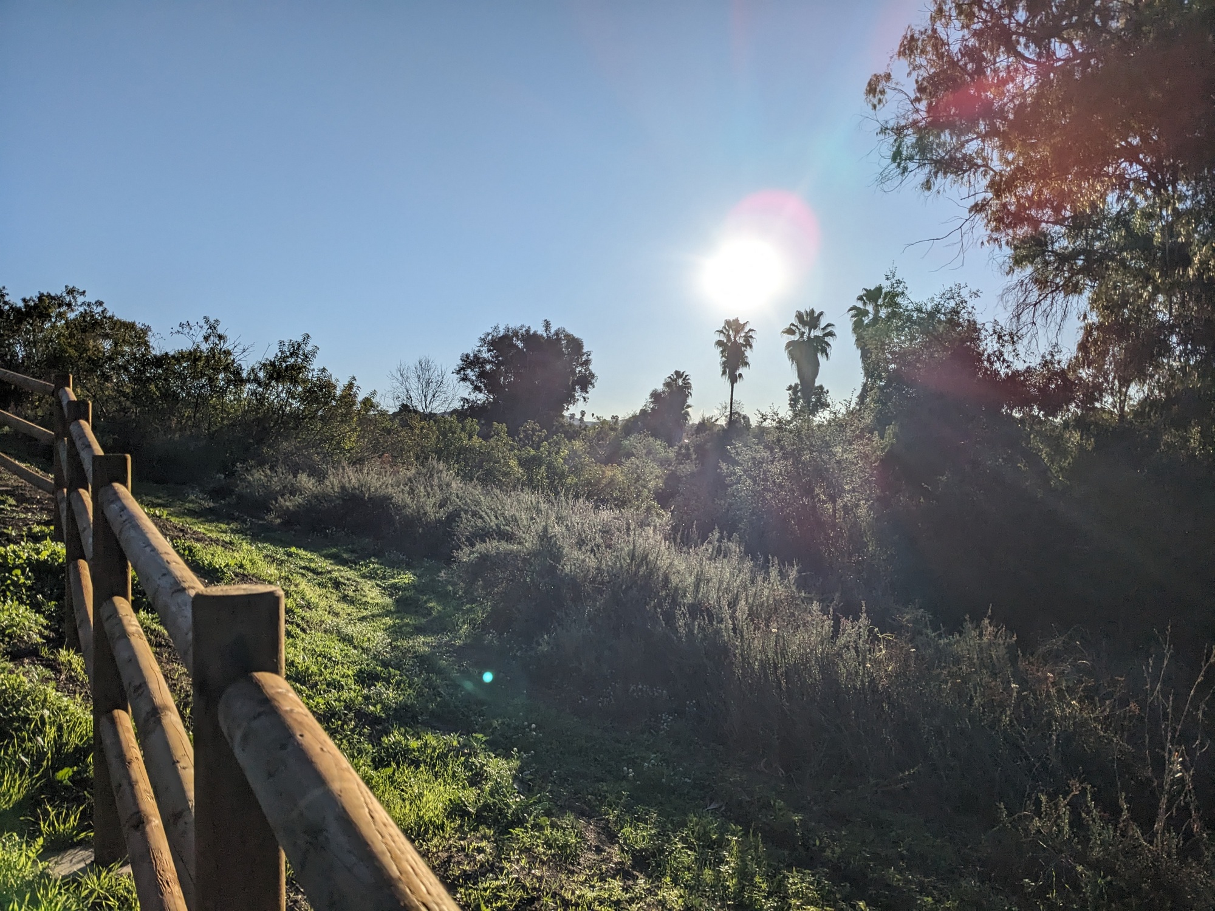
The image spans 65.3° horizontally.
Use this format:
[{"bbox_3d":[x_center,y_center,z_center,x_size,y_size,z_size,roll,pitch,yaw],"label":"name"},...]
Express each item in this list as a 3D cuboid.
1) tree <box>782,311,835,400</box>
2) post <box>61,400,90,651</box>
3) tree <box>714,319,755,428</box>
[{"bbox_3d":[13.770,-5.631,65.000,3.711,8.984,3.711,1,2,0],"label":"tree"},{"bbox_3d":[-2.904,0.383,5.200,0.108,1.380,0.108,0,2,-24],"label":"post"},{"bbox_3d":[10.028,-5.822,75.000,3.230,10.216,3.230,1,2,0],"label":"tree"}]

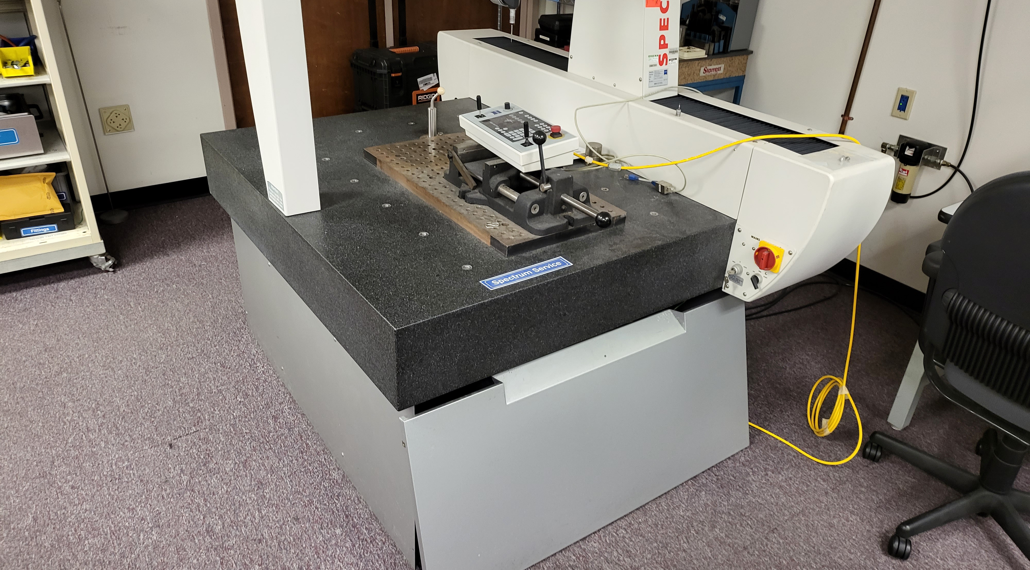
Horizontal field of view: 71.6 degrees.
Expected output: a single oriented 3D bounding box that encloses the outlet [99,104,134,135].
[{"bbox_3d":[-1.833,-0.759,3.291,0.123,0.123,0.014,-17,36,-32],"label":"outlet"}]

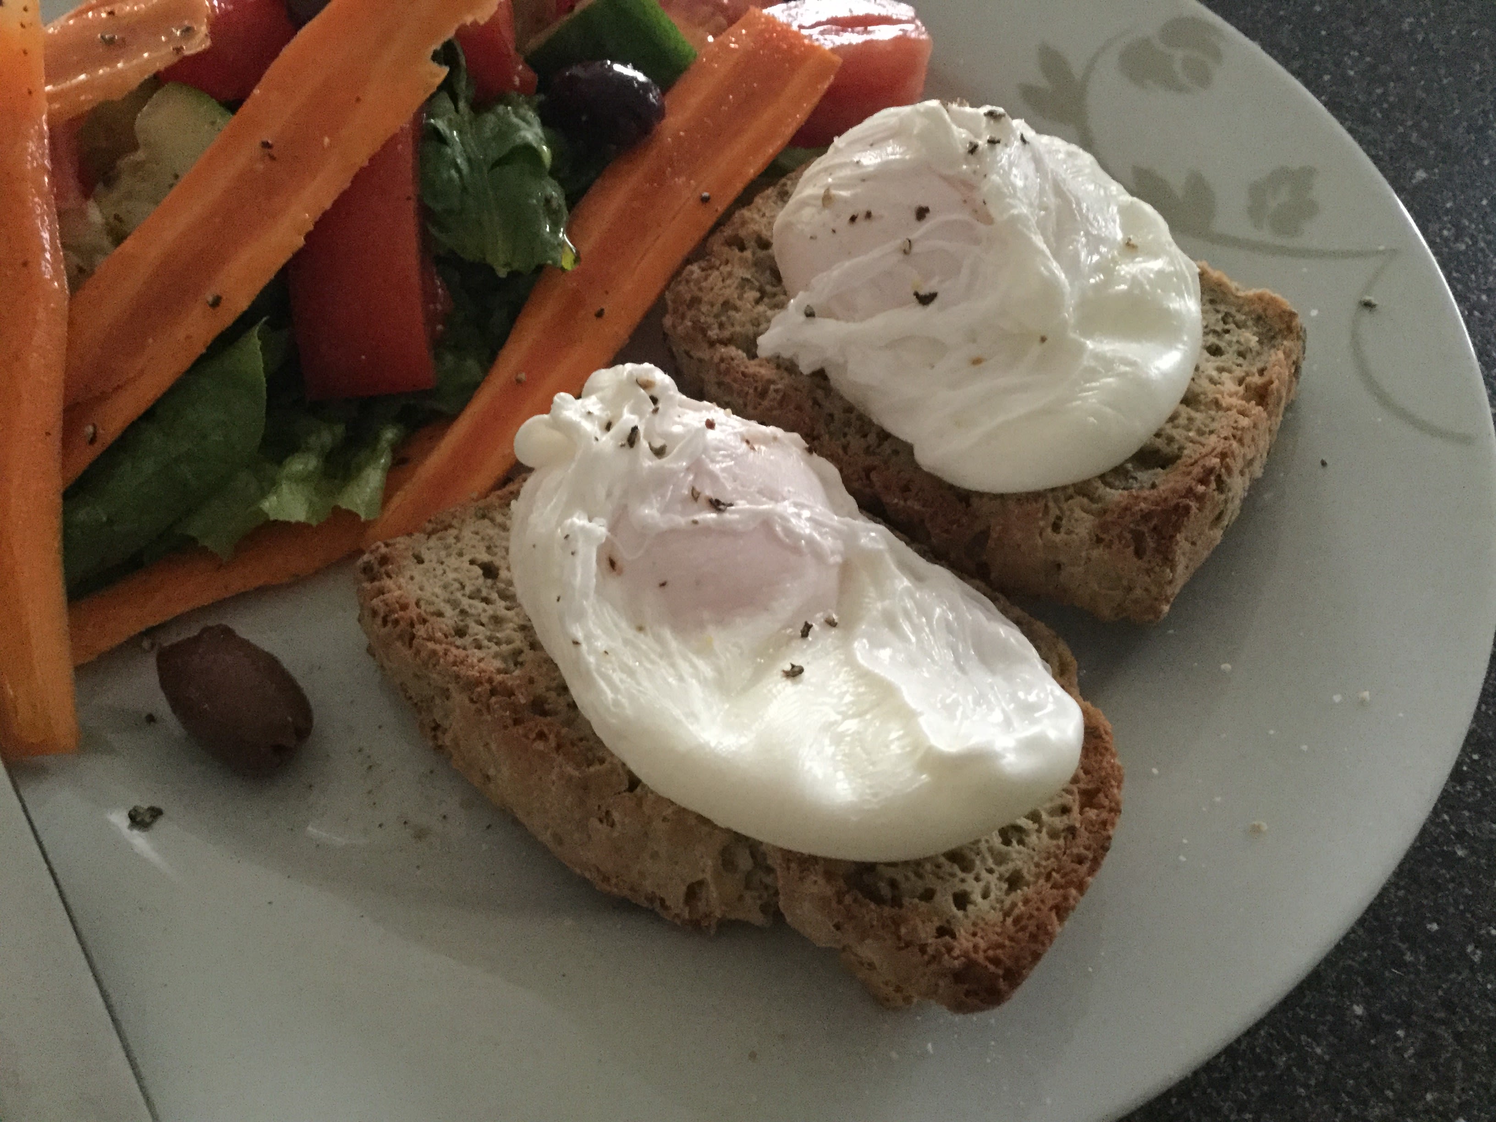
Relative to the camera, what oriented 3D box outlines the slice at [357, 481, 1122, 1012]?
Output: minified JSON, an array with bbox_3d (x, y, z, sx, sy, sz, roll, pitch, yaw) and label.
[{"bbox_3d":[-0.002,0.023,0.201,0.098,0.022,0.048,29,58,16],"label":"slice"}]

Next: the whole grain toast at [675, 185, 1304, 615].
[{"bbox_3d":[0.041,-0.033,0.242,0.097,0.023,0.054,23,57,12],"label":"whole grain toast"}]

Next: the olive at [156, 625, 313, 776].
[{"bbox_3d":[-0.077,0.021,0.202,0.018,0.016,0.029,-37,65,-25],"label":"olive"}]

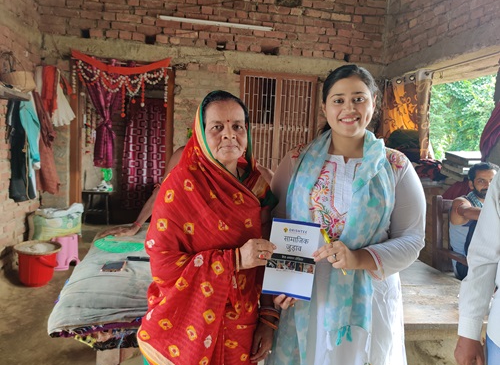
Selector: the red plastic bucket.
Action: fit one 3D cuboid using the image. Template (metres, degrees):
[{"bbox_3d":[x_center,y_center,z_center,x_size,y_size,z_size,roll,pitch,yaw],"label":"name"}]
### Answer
[{"bbox_3d":[-1.620,0.620,2.965,0.335,0.290,0.335,2,6,-11],"label":"red plastic bucket"}]

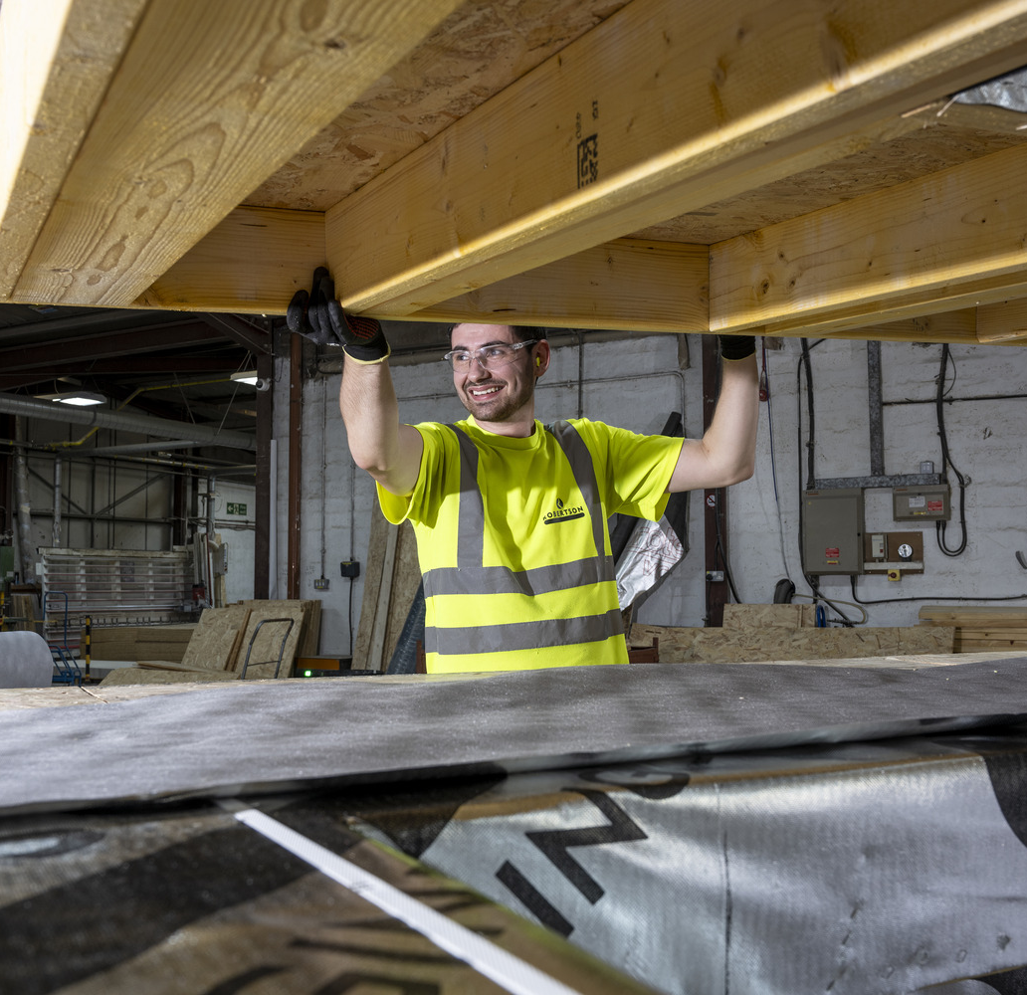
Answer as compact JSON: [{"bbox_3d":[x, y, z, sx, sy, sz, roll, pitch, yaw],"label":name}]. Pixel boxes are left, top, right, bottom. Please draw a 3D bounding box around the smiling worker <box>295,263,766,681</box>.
[{"bbox_3d":[0.045,0.442,2.340,0.960,1.830,0.460,2,-5,-21],"label":"smiling worker"}]

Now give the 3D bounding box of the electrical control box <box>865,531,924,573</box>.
[{"bbox_3d":[2.736,0.399,8.693,0.427,0.296,0.100,-3,-5,28],"label":"electrical control box"}]

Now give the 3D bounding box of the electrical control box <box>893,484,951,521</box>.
[{"bbox_3d":[2.928,0.051,8.606,0.373,0.246,0.120,-3,-5,28],"label":"electrical control box"}]

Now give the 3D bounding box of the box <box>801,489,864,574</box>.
[{"bbox_3d":[2.372,0.262,8.885,0.423,0.615,0.130,-3,-5,28],"label":"box"}]

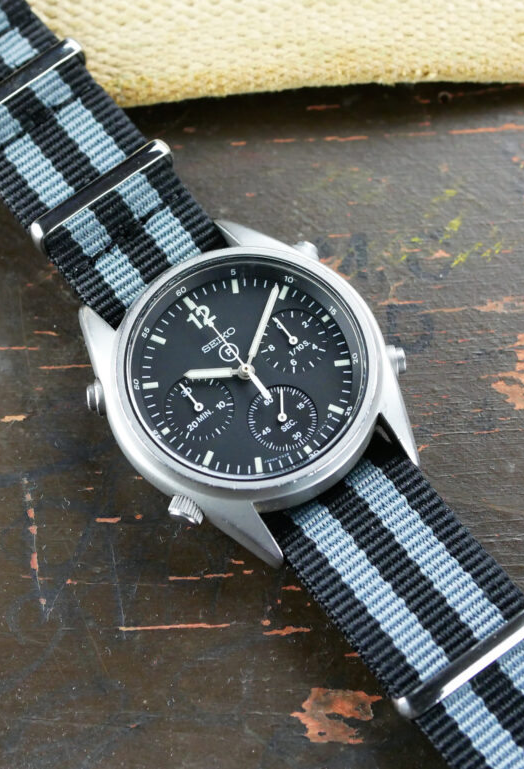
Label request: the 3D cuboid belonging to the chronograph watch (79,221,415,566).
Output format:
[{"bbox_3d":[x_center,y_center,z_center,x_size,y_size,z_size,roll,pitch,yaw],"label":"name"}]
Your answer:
[{"bbox_3d":[-0.002,0.000,0.233,0.038,0.011,0.045,-36,73,-12],"label":"chronograph watch"}]

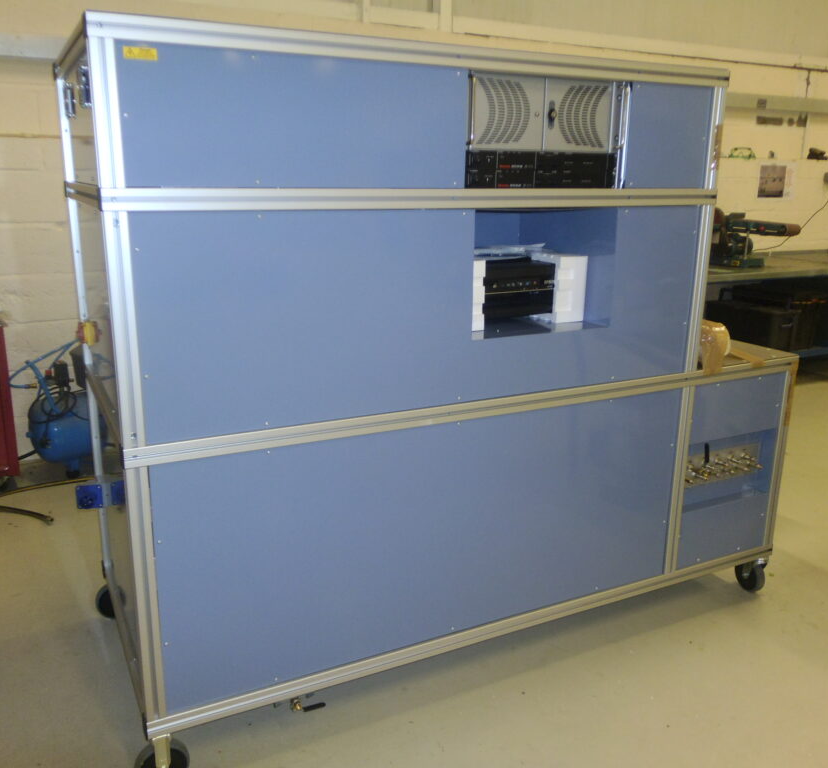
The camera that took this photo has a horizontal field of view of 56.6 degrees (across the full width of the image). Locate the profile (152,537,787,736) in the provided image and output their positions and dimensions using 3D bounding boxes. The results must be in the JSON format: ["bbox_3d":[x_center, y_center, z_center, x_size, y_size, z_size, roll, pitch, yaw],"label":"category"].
[{"bbox_3d":[0.325,0.702,2.308,2.161,0.045,0.045,-6,17,-27],"label":"profile"}]

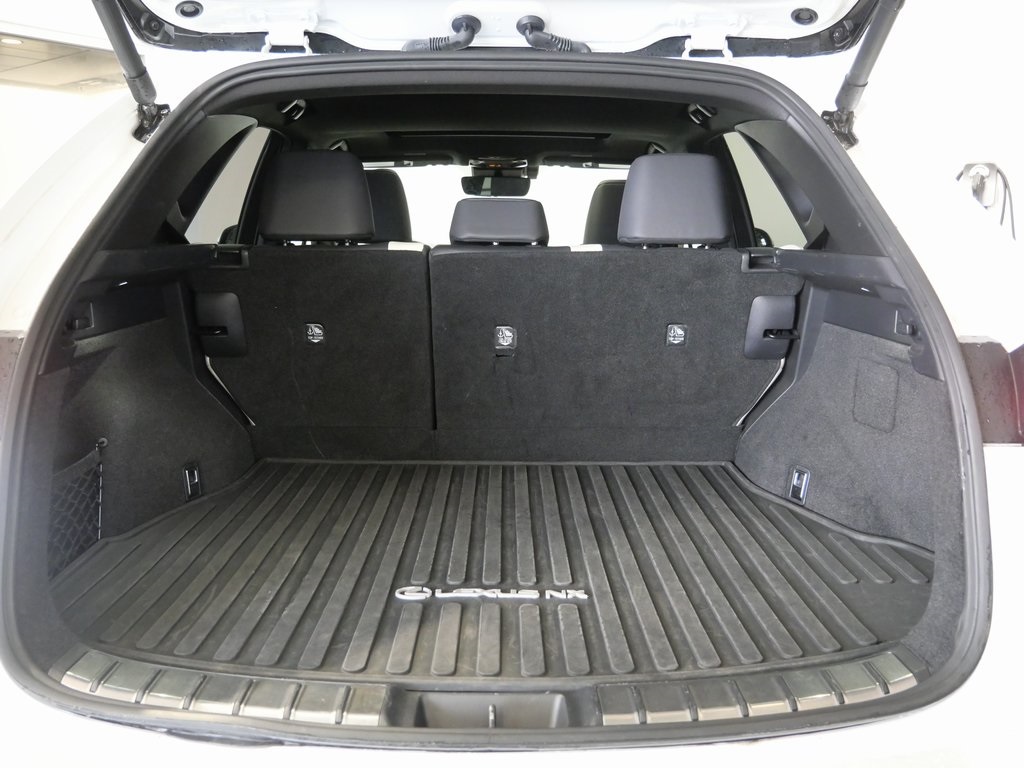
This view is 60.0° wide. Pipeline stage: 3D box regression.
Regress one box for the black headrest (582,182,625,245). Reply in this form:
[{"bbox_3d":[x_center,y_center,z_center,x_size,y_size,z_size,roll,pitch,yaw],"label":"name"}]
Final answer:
[{"bbox_3d":[0.348,-0.488,2.617,0.270,0.230,0.135,0,10,0],"label":"black headrest"}]

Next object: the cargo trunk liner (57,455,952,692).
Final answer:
[{"bbox_3d":[-0.007,0.245,1.476,1.360,0.035,0.960,0,10,0],"label":"cargo trunk liner"}]

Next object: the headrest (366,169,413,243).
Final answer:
[{"bbox_3d":[-0.422,-0.511,2.548,0.270,0.230,0.135,0,10,0],"label":"headrest"}]

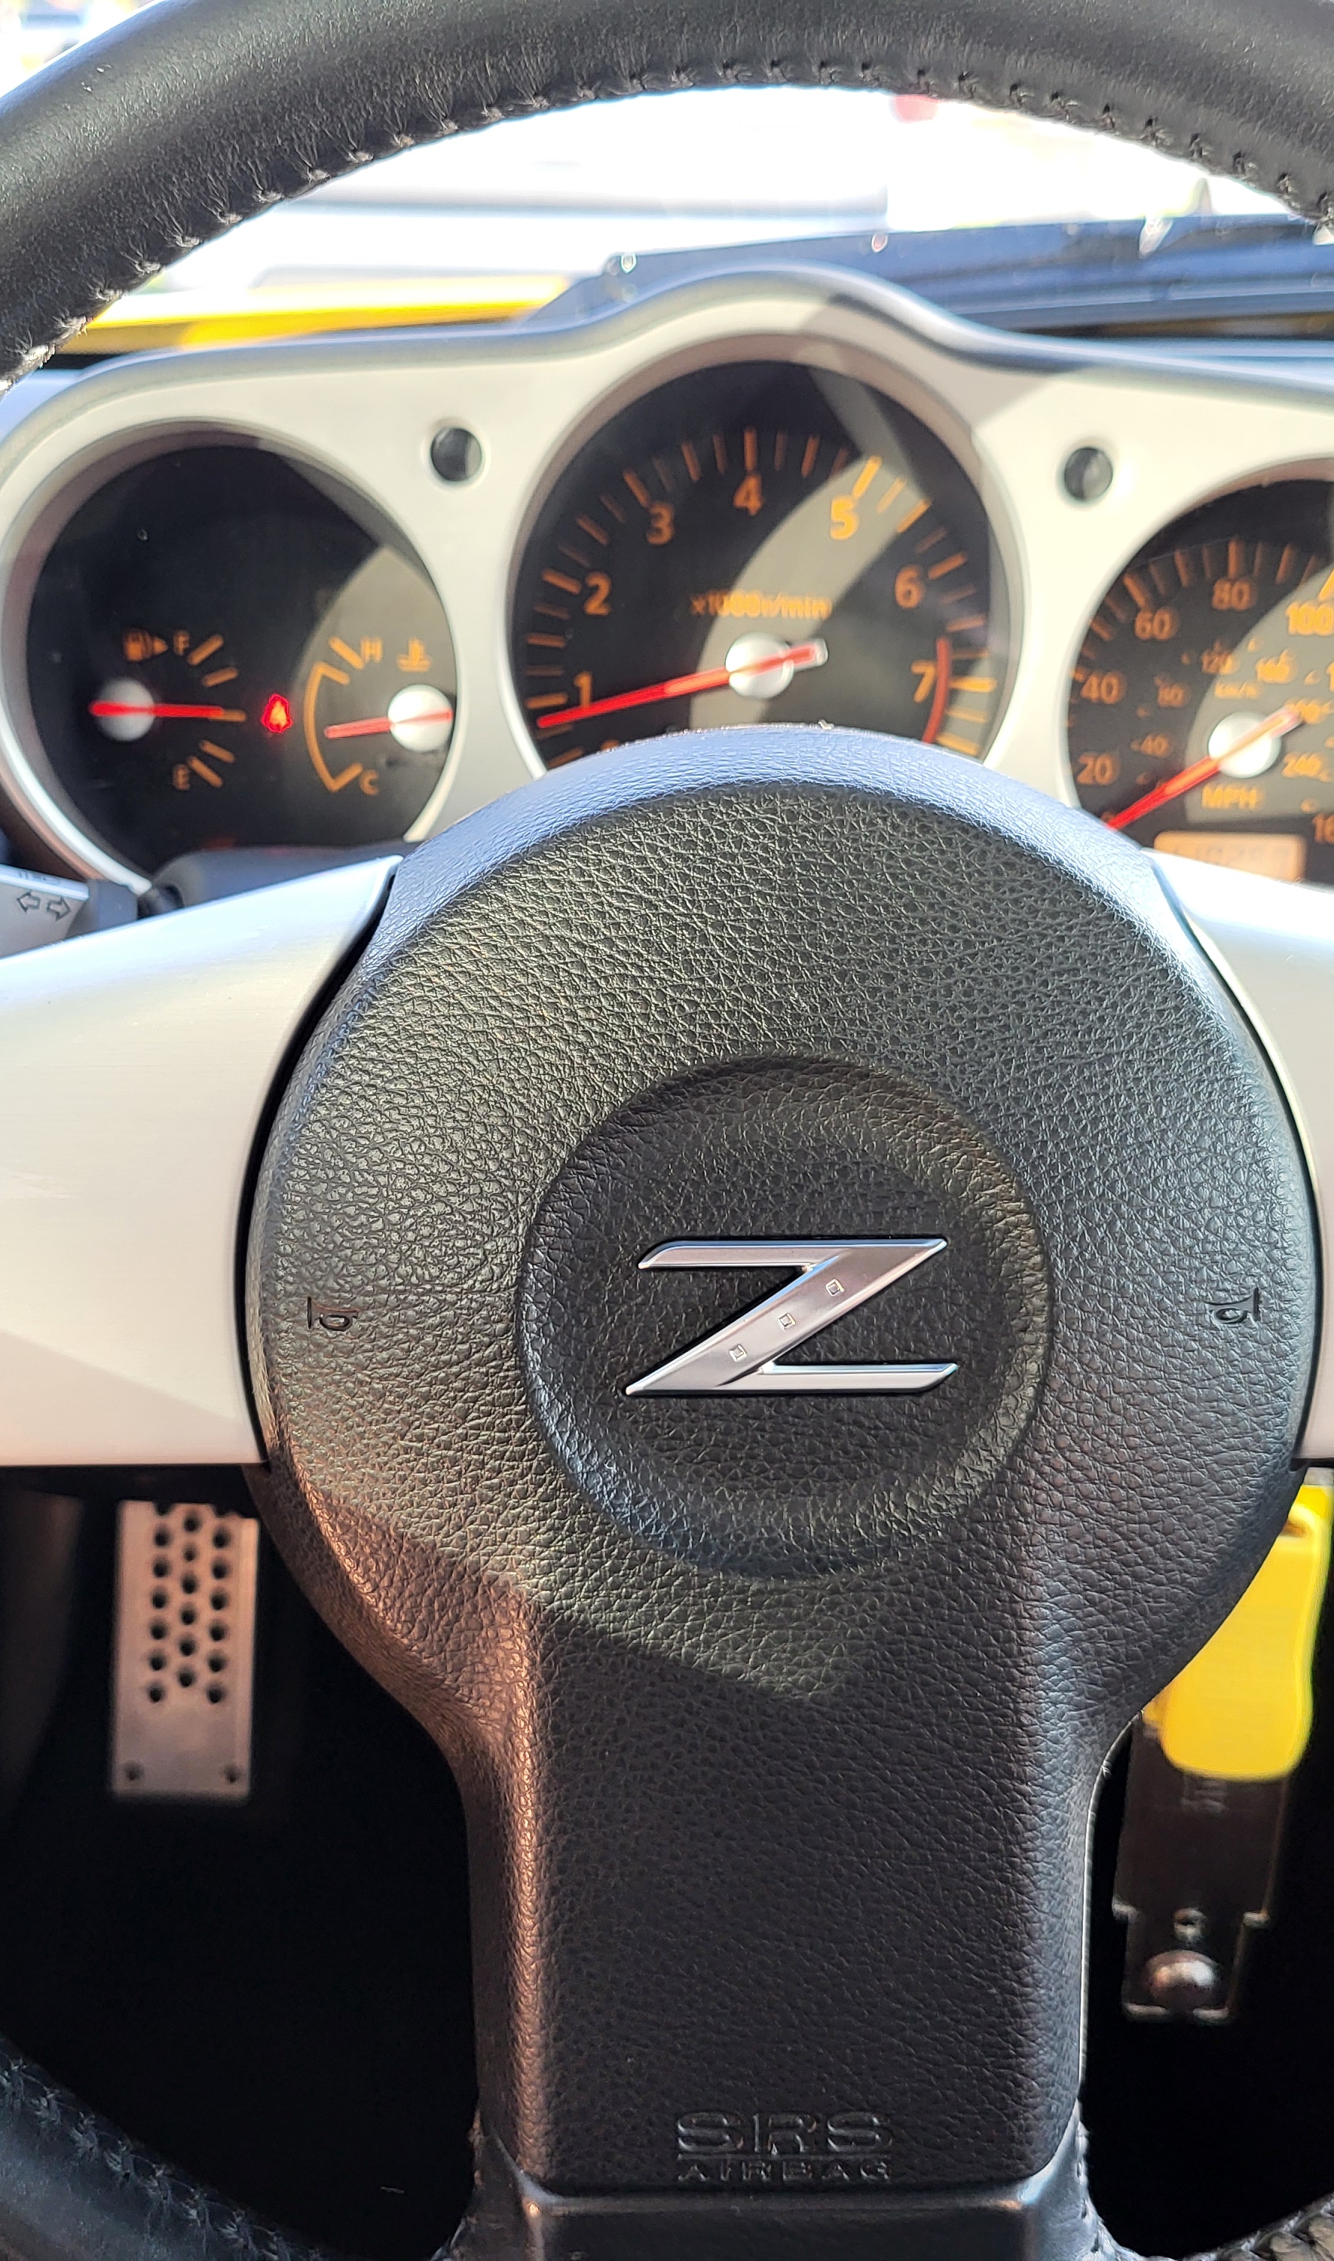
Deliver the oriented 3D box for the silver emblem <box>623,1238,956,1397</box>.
[{"bbox_3d":[0.018,0.027,0.325,0.048,0.022,0.004,0,-2,2],"label":"silver emblem"}]

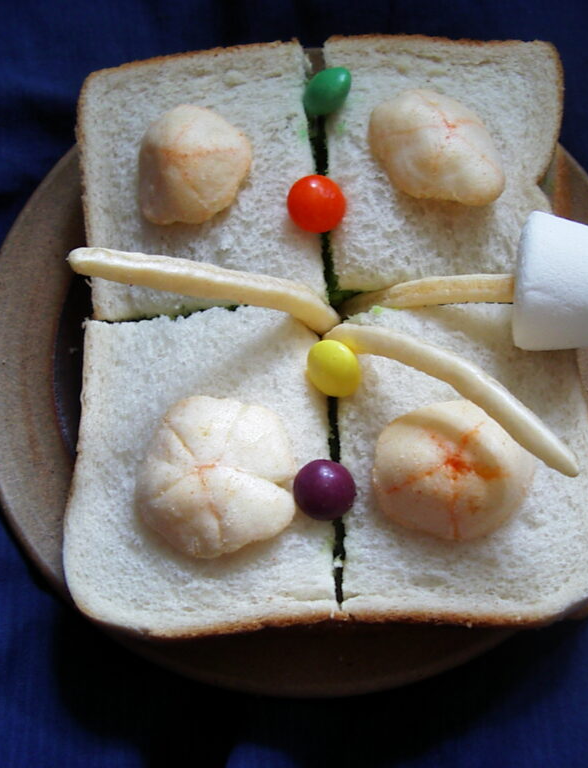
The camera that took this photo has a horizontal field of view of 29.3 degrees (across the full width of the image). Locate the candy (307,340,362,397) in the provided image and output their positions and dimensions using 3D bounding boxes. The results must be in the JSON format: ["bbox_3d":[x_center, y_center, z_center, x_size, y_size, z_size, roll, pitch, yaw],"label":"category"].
[{"bbox_3d":[0.008,-0.003,0.240,0.013,0.009,0.013,-8,98,24],"label":"candy"}]

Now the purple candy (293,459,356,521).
[{"bbox_3d":[0.006,0.022,0.233,0.013,0.009,0.013,-1,74,2],"label":"purple candy"}]

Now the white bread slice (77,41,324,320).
[{"bbox_3d":[-0.020,-0.047,0.267,0.056,0.014,0.067,-1,74,2],"label":"white bread slice"}]

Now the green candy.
[{"bbox_3d":[0.008,-0.067,0.259,0.013,0.013,0.009,-44,105,0],"label":"green candy"}]

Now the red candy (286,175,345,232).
[{"bbox_3d":[0.005,-0.040,0.251,0.013,0.009,0.013,-1,74,2],"label":"red candy"}]

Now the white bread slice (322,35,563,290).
[{"bbox_3d":[0.037,-0.049,0.264,0.055,0.014,0.066,-1,74,2],"label":"white bread slice"}]

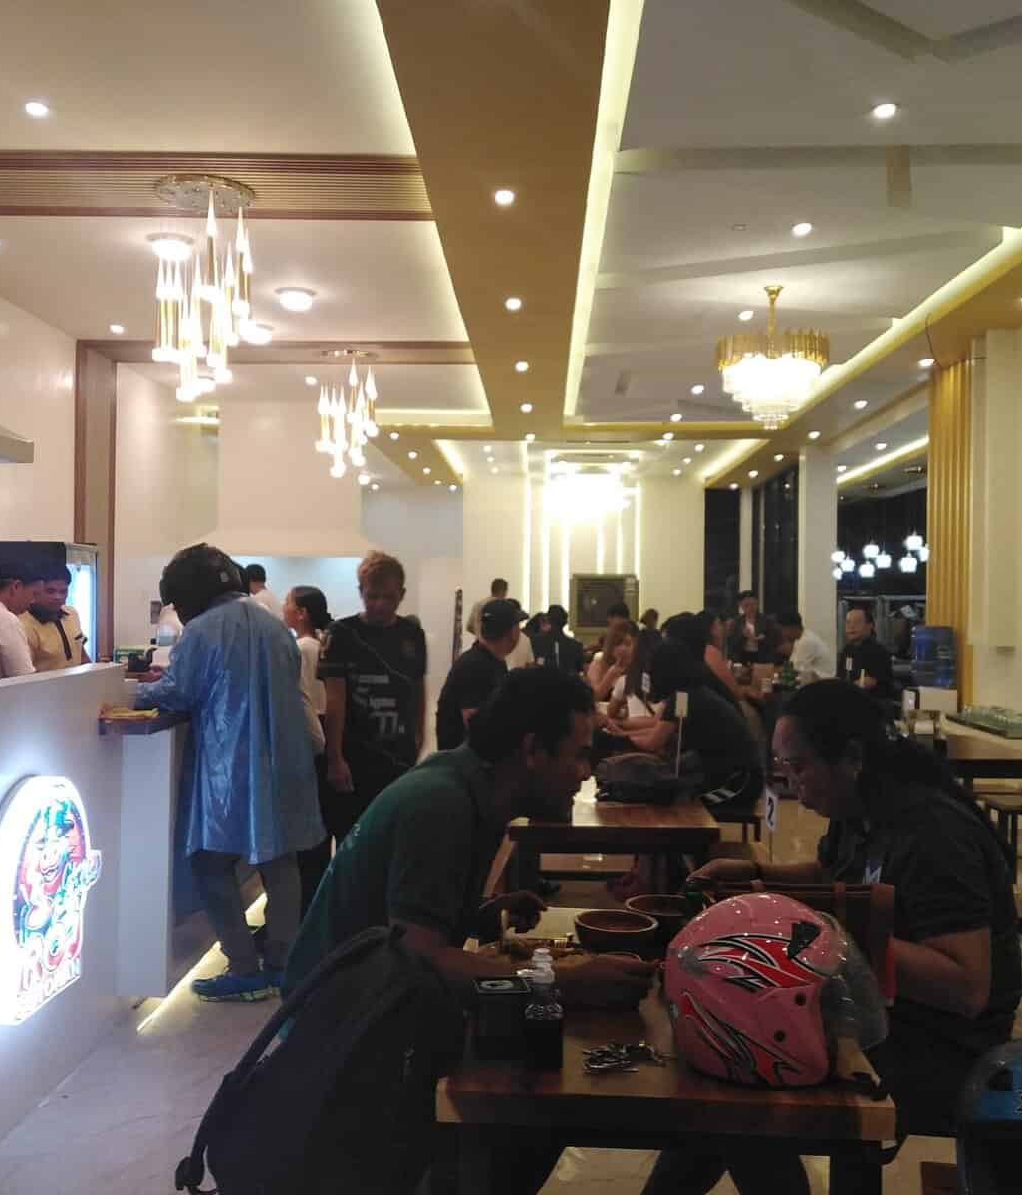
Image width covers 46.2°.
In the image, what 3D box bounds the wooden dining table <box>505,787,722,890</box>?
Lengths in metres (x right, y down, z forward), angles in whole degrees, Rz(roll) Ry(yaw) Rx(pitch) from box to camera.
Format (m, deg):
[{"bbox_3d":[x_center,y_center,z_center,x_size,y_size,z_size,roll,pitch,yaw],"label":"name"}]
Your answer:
[{"bbox_3d":[0.315,1.047,3.975,0.615,0.745,0.930,1,0,1],"label":"wooden dining table"}]

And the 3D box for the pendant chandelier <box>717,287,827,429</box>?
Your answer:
[{"bbox_3d":[1.464,-1.326,6.700,0.630,0.800,0.630,1,0,1],"label":"pendant chandelier"}]

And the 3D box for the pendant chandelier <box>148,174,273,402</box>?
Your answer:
[{"bbox_3d":[-1.384,-1.356,5.420,0.490,0.930,0.490,1,0,1],"label":"pendant chandelier"}]

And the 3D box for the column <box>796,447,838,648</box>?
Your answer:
[{"bbox_3d":[3.235,-0.034,12.600,0.340,3.100,0.400,1,0,1],"label":"column"}]

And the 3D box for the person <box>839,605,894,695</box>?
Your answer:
[{"bbox_3d":[2.181,0.777,7.688,0.600,1.400,0.480,1,0,-38],"label":"person"}]

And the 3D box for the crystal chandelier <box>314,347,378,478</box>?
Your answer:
[{"bbox_3d":[-1.204,-1.346,8.800,0.480,0.920,0.480,1,0,1],"label":"crystal chandelier"}]

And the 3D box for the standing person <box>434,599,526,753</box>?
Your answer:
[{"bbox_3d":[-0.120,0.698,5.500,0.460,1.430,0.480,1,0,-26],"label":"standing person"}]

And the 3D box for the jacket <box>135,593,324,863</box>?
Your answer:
[{"bbox_3d":[-1.010,0.470,4.330,0.540,0.970,0.580,1,0,44],"label":"jacket"}]

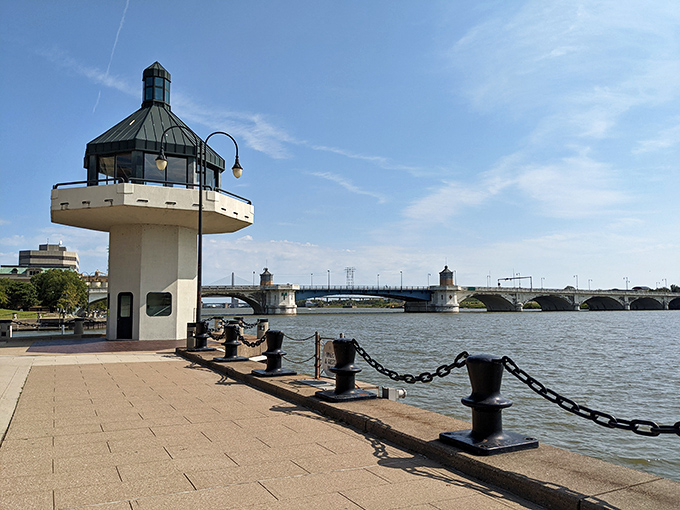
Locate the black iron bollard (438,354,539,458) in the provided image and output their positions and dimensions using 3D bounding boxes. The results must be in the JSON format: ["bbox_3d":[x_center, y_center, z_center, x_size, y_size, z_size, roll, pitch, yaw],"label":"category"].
[{"bbox_3d":[1.521,1.497,5.504,0.694,0.878,0.694,3,-6,-28],"label":"black iron bollard"}]

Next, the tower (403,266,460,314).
[{"bbox_3d":[38.480,14.899,225.303,14.500,19.600,18.000,3,-6,-30],"label":"tower"}]

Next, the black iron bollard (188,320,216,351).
[{"bbox_3d":[-4.242,2.510,16.341,0.694,0.878,0.694,3,-6,-28],"label":"black iron bollard"}]

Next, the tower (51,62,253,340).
[{"bbox_3d":[-9.270,-2.943,26.627,9.055,14.039,9.055,-2,-6,17],"label":"tower"}]

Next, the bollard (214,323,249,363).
[{"bbox_3d":[-2.769,2.246,13.515,0.694,0.878,0.694,3,-6,-28],"label":"bollard"}]

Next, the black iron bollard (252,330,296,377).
[{"bbox_3d":[-1.340,1.992,10.796,0.694,0.878,0.694,3,-6,-28],"label":"black iron bollard"}]

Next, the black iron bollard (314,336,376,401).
[{"bbox_3d":[0.079,1.748,8.190,0.694,0.878,0.694,3,-6,-28],"label":"black iron bollard"}]

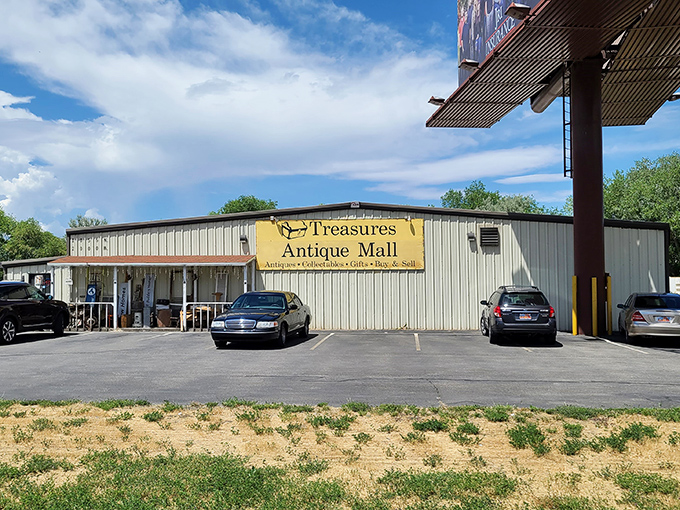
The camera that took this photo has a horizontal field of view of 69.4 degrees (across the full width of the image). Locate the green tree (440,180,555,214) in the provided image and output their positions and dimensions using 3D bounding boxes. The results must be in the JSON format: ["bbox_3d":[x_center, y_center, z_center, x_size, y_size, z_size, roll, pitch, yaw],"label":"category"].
[{"bbox_3d":[13.811,-1.308,42.754,10.000,10.267,9.000,0,-3,3],"label":"green tree"}]

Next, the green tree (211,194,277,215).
[{"bbox_3d":[-8.343,-0.649,42.781,7.200,9.132,7.000,0,-3,3],"label":"green tree"}]

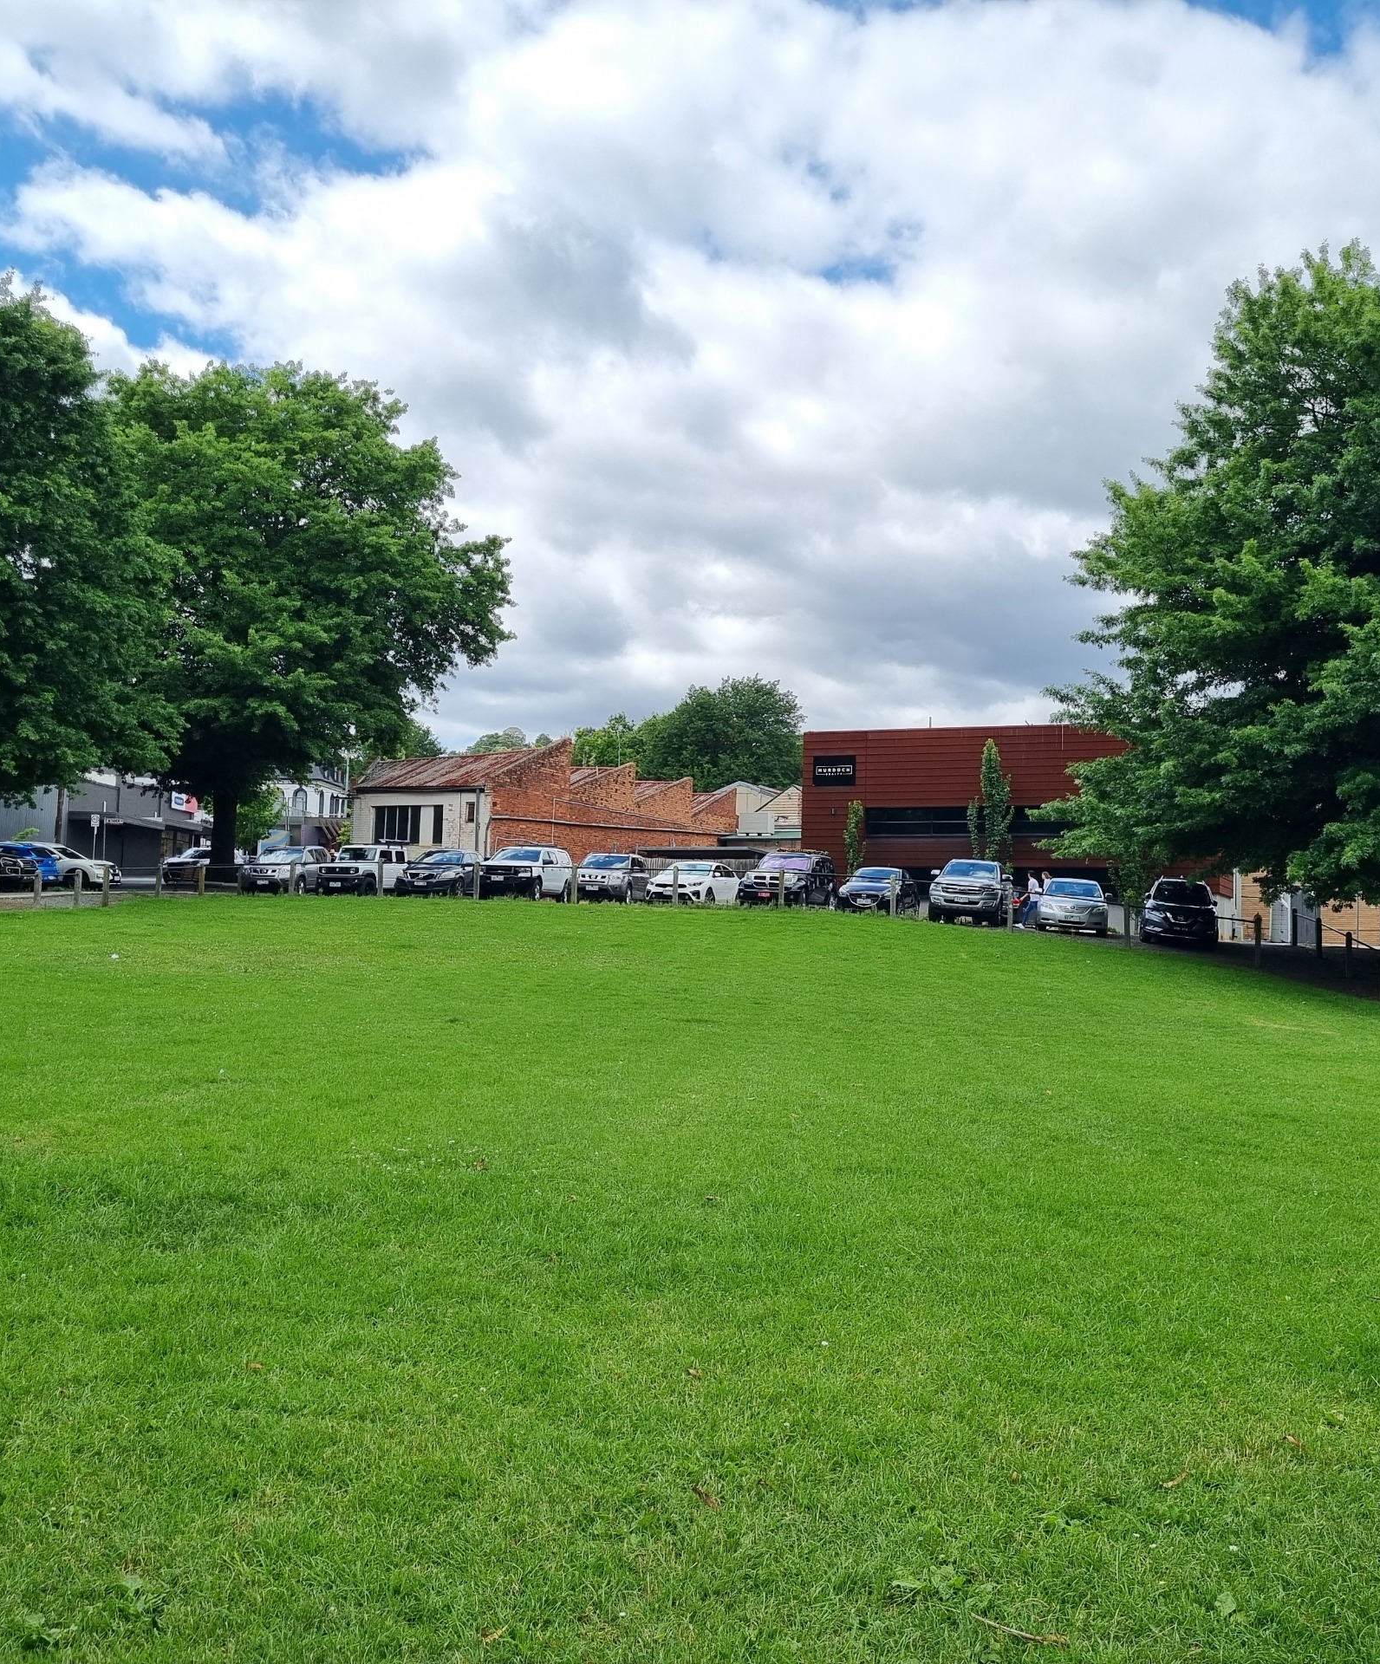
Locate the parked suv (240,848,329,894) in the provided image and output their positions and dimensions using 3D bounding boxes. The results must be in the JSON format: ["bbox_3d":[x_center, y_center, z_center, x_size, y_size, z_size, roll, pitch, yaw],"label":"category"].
[{"bbox_3d":[-13.857,1.375,57.295,1.780,1.700,4.580,0,0,4],"label":"parked suv"}]

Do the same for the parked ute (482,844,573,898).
[{"bbox_3d":[-4.985,1.331,51.583,1.830,1.820,5.200,0,-3,12],"label":"parked ute"}]

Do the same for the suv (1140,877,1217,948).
[{"bbox_3d":[13.395,2.189,45.595,1.820,1.720,4.650,5,0,17],"label":"suv"}]

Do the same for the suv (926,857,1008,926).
[{"bbox_3d":[8.241,1.758,49.495,1.870,1.840,4.900,3,0,13],"label":"suv"}]

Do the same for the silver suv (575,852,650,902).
[{"bbox_3d":[-2.383,1.494,52.045,1.770,1.690,4.500,0,-3,11],"label":"silver suv"}]

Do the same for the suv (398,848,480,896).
[{"bbox_3d":[-8.687,1.504,58.195,1.880,1.700,4.620,0,0,7],"label":"suv"}]

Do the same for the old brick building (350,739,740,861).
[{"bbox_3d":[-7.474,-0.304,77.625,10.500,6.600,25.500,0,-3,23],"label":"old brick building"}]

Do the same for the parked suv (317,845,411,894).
[{"bbox_3d":[-10.182,1.236,52.707,1.650,1.770,3.550,0,-3,20],"label":"parked suv"}]

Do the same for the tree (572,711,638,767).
[{"bbox_3d":[-5.767,-2.505,112.000,6.000,11.184,6.000,0,0,0],"label":"tree"}]

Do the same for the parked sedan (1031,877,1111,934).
[{"bbox_3d":[10.364,2.010,44.977,1.820,1.470,4.820,0,-3,13],"label":"parked sedan"}]

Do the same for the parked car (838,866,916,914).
[{"bbox_3d":[5.760,1.843,50.796,1.700,1.500,4.150,2,0,15],"label":"parked car"}]

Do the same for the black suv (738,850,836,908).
[{"bbox_3d":[2.919,1.397,48.524,1.860,1.740,4.850,0,-3,19],"label":"black suv"}]

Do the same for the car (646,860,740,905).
[{"bbox_3d":[0.190,1.552,48.695,1.800,1.440,4.550,0,-3,18],"label":"car"}]

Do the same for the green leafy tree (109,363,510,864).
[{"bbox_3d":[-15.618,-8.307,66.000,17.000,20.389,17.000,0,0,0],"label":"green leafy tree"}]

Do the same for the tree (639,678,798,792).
[{"bbox_3d":[1.974,-3.828,115.000,11.800,13.995,11.800,0,0,0],"label":"tree"}]

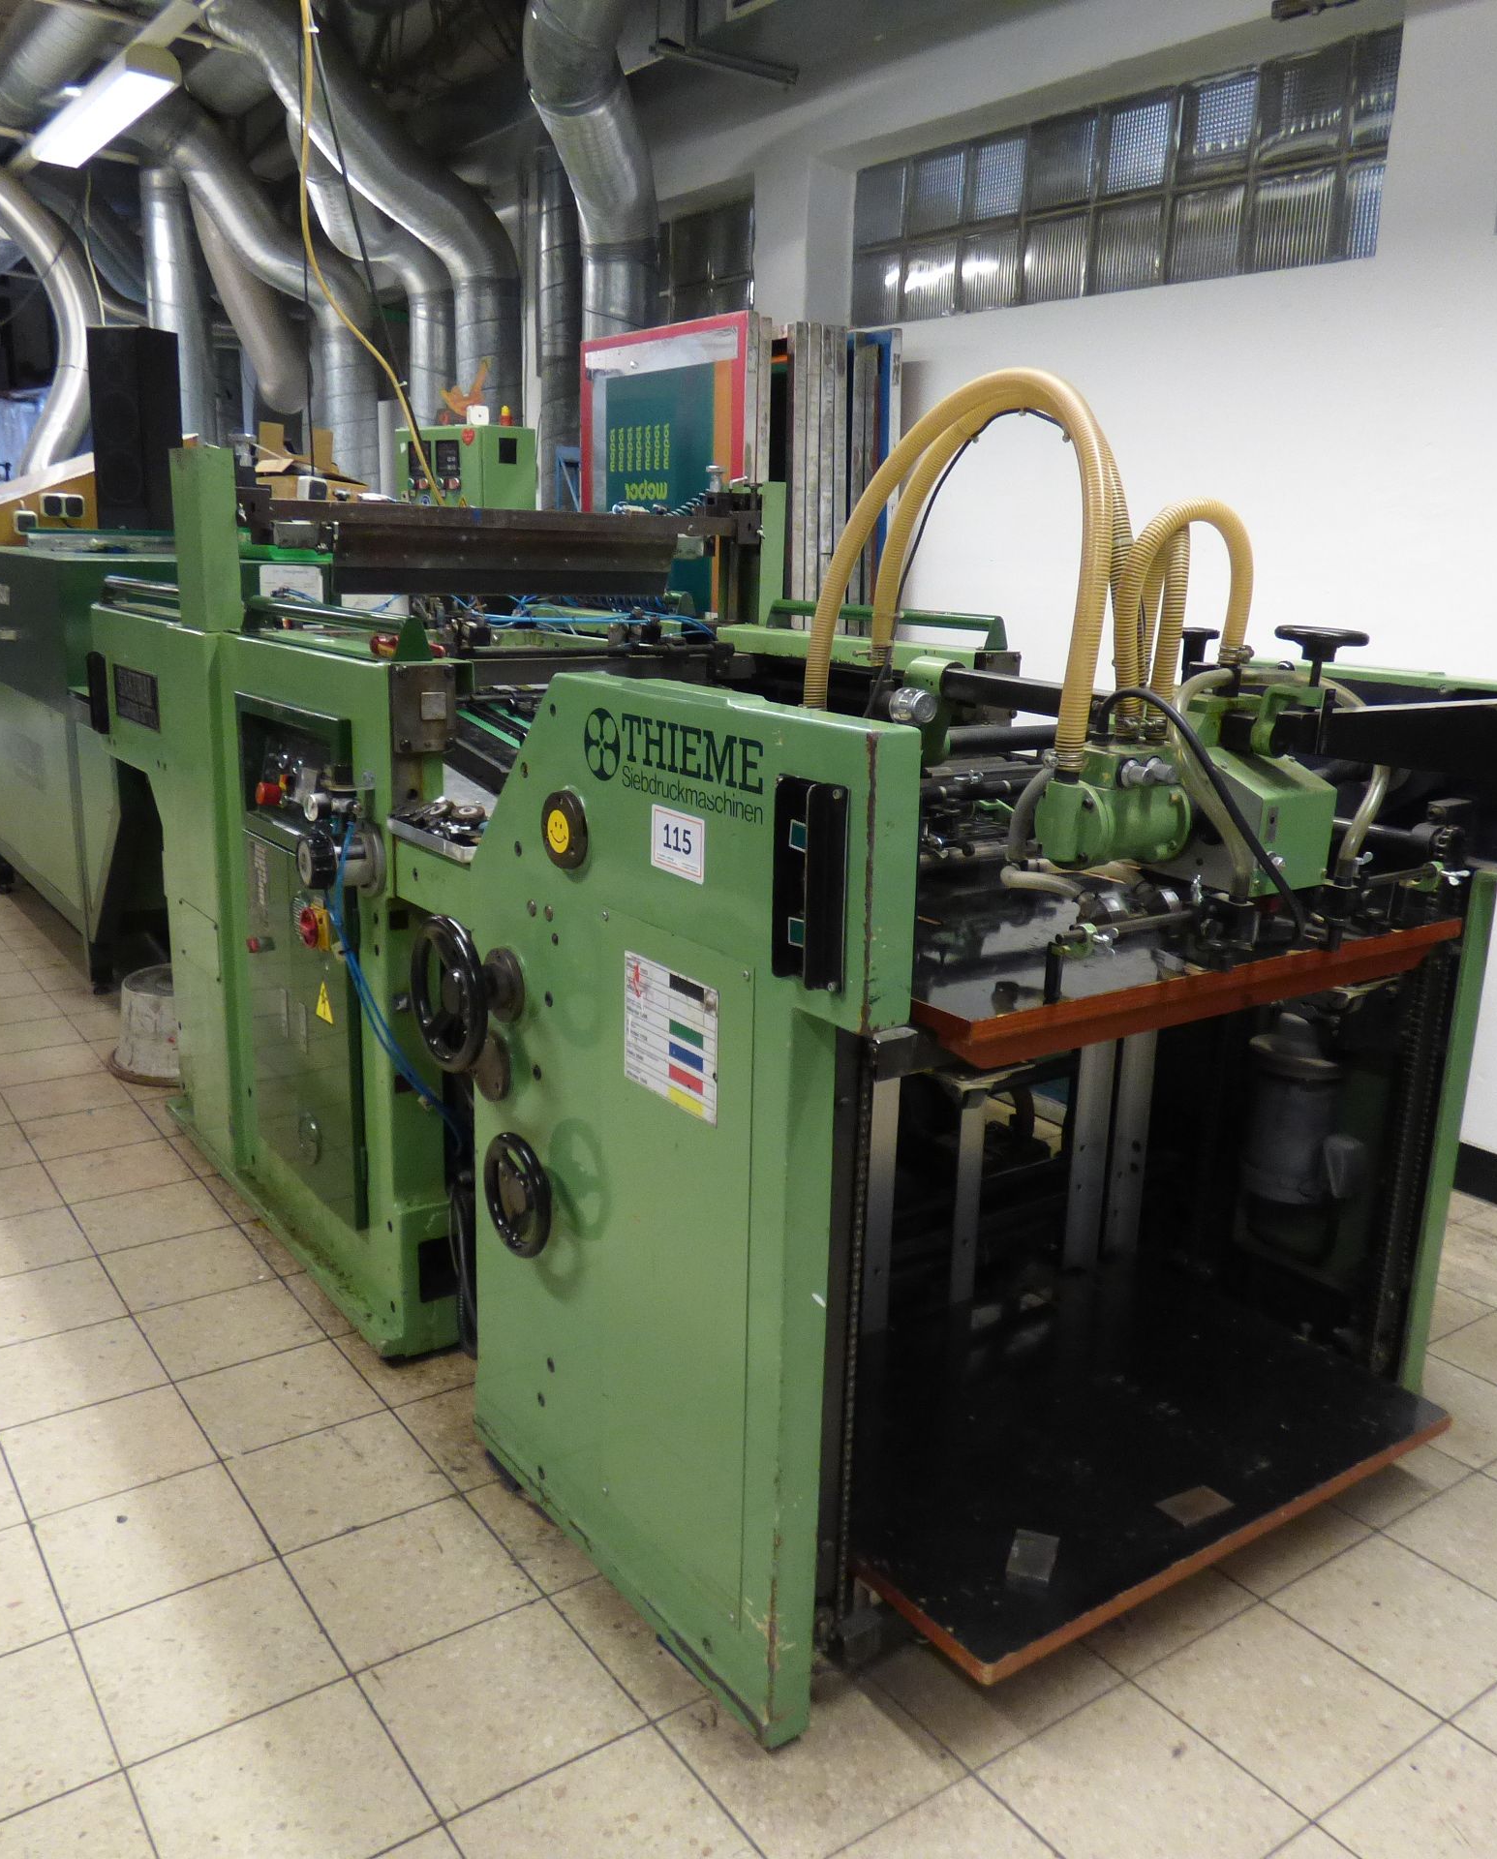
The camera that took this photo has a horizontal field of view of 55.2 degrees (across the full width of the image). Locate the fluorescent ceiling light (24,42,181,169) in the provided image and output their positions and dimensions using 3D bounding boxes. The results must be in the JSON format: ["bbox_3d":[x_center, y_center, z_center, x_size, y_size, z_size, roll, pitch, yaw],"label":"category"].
[{"bbox_3d":[-2.332,-2.930,5.127,0.160,0.100,1.310,-9,19,-35],"label":"fluorescent ceiling light"}]

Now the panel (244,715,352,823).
[{"bbox_3d":[-0.774,-0.268,2.500,0.100,0.220,0.450,-9,19,-35],"label":"panel"}]

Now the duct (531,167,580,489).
[{"bbox_3d":[-0.778,-2.415,5.926,0.165,1.450,0.165,-9,19,-35],"label":"duct"}]

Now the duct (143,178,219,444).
[{"bbox_3d":[-2.000,-2.121,5.038,0.168,0.985,0.168,-13,20,-34],"label":"duct"}]

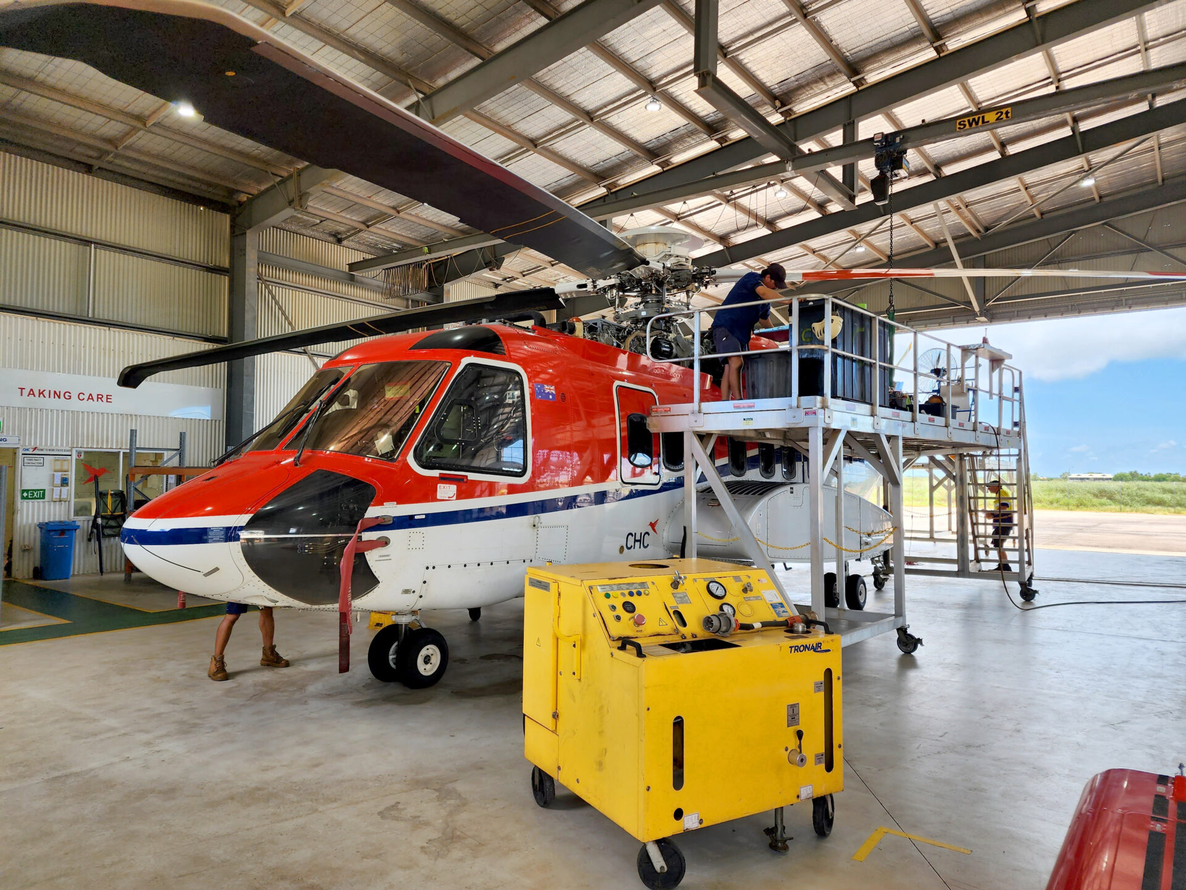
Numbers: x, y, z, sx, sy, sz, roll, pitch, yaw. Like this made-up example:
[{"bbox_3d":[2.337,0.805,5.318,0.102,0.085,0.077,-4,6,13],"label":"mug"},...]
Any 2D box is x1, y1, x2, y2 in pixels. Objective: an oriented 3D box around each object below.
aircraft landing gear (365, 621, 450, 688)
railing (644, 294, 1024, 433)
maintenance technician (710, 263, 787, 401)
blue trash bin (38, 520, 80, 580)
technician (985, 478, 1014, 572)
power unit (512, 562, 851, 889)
[{"bbox_3d":[-1.552,1.724,6.636,0.530,0.560,0.500,-1,-3,37],"label":"aircraft landing gear"},{"bbox_3d":[3.412,-0.641,9.745,1.900,1.080,6.449,-2,-3,42],"label":"railing"},{"bbox_3d":[1.510,-0.999,7.620,0.760,1.480,0.560,-1,-3,25],"label":"maintenance technician"},{"bbox_3d":[-8.849,1.731,13.020,0.560,0.950,0.490,-2,-3,44],"label":"blue trash bin"},{"bbox_3d":[7.697,1.535,14.918,0.560,1.720,0.520,0,-2,15],"label":"technician"},{"bbox_3d":[0.426,1.290,4.080,1.155,1.250,1.180,2,-3,-30],"label":"power unit"}]

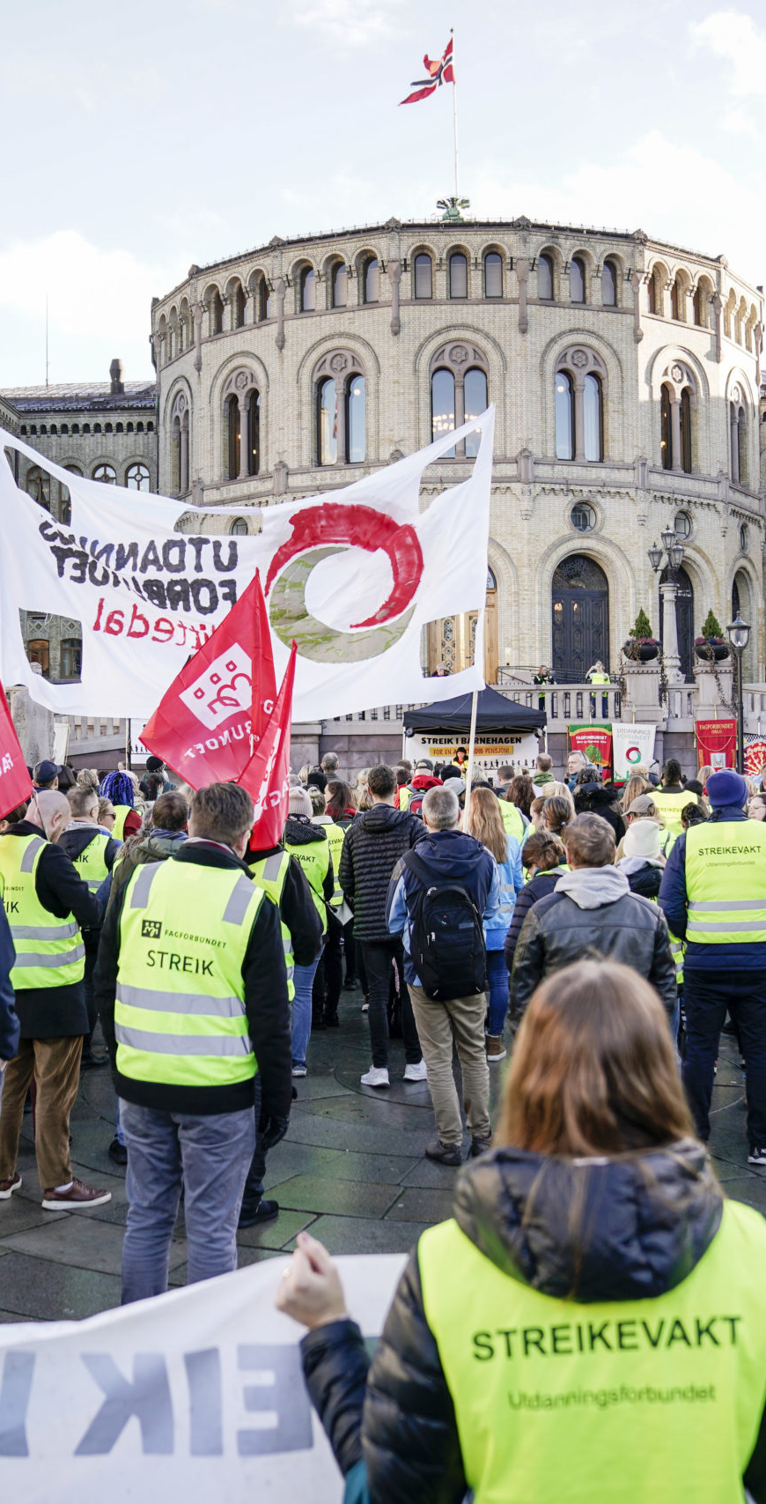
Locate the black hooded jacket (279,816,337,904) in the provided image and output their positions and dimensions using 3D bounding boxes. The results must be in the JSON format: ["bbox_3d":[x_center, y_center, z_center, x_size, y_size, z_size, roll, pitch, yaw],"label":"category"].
[{"bbox_3d":[-0.498,0.781,9.391,0.500,0.780,0.340,-1,-1,5],"label":"black hooded jacket"}]

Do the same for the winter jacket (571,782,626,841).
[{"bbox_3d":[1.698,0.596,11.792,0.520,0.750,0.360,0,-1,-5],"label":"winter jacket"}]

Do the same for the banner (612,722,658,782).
[{"bbox_3d":[5.530,0.039,33.000,1.000,1.330,0.060,-1,-1,0],"label":"banner"}]

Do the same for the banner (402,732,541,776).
[{"bbox_3d":[1.953,0.097,33.000,3.000,1.080,0.060,-1,-1,0],"label":"banner"}]

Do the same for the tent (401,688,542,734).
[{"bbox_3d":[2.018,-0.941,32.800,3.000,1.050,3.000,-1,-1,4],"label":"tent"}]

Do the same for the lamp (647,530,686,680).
[{"bbox_3d":[8.706,-4.498,46.000,1.200,4.600,1.150,-1,-1,0],"label":"lamp"}]

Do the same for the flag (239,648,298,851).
[{"bbox_3d":[-0.422,-0.010,5.500,0.270,0.770,0.250,-1,-1,0],"label":"flag"}]

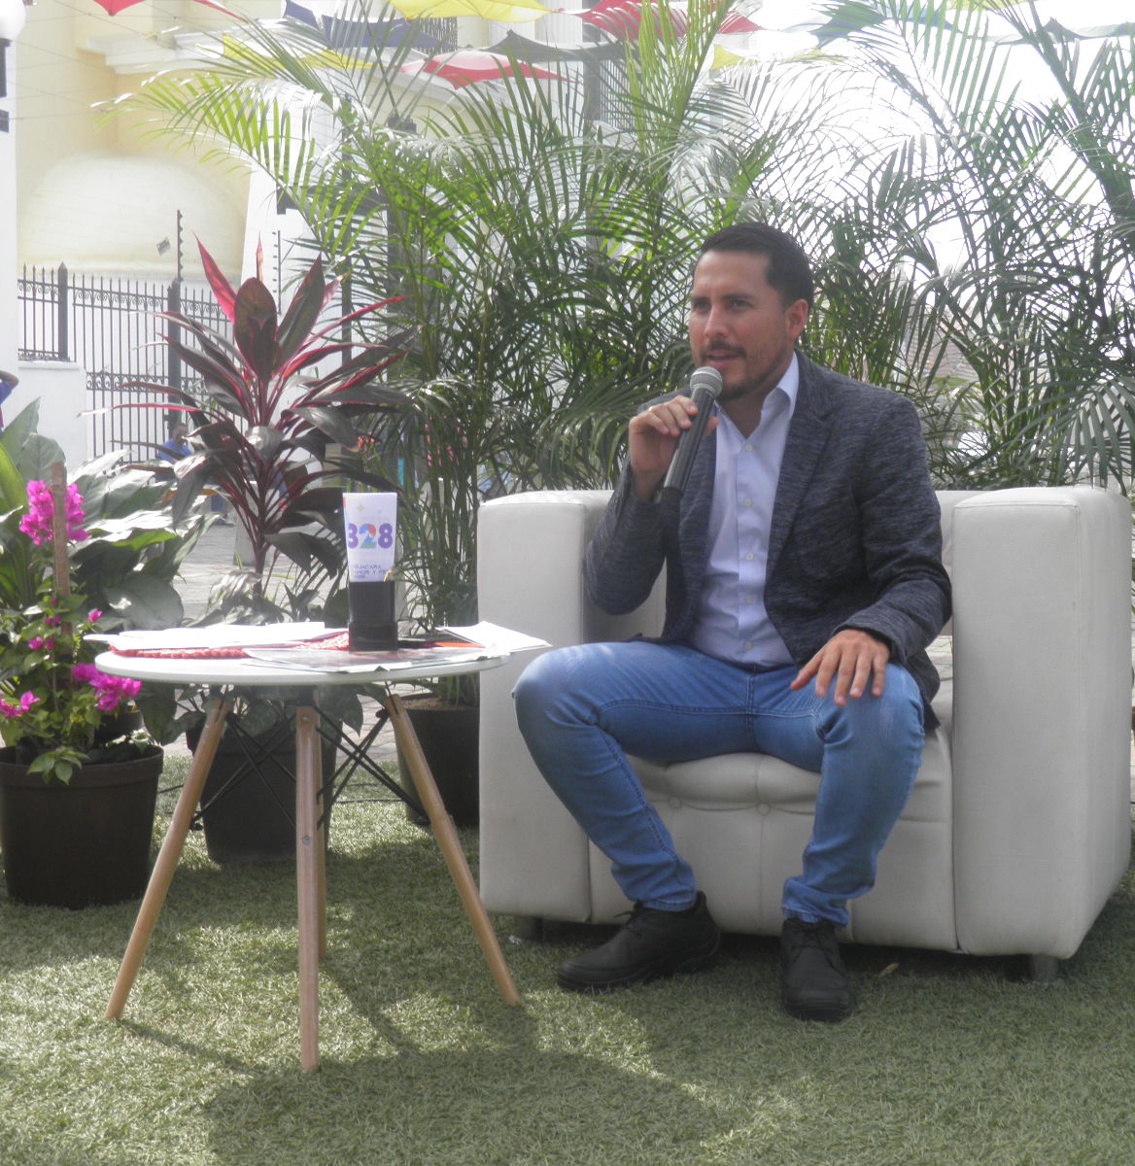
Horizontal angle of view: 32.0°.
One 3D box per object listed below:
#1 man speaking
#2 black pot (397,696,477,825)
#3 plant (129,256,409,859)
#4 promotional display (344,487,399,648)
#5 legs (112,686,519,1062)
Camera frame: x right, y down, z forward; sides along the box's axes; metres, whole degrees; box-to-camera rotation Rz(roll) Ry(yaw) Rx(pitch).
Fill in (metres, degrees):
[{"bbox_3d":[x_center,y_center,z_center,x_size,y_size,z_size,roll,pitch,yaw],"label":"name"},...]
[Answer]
[{"bbox_3d":[0.304,0.012,3.157,0.650,1.165,0.700,1,4,16],"label":"man speaking"},{"bbox_3d":[-0.213,0.391,4.363,0.330,0.265,0.330,-1,4,-3],"label":"black pot"},{"bbox_3d":[-0.622,-0.075,4.053,0.580,1.240,0.550,-1,4,-9],"label":"plant"},{"bbox_3d":[-0.281,-0.020,2.844,0.077,0.232,0.055,-1,4,-7],"label":"promotional display"},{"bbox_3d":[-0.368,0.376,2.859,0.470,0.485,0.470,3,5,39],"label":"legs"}]

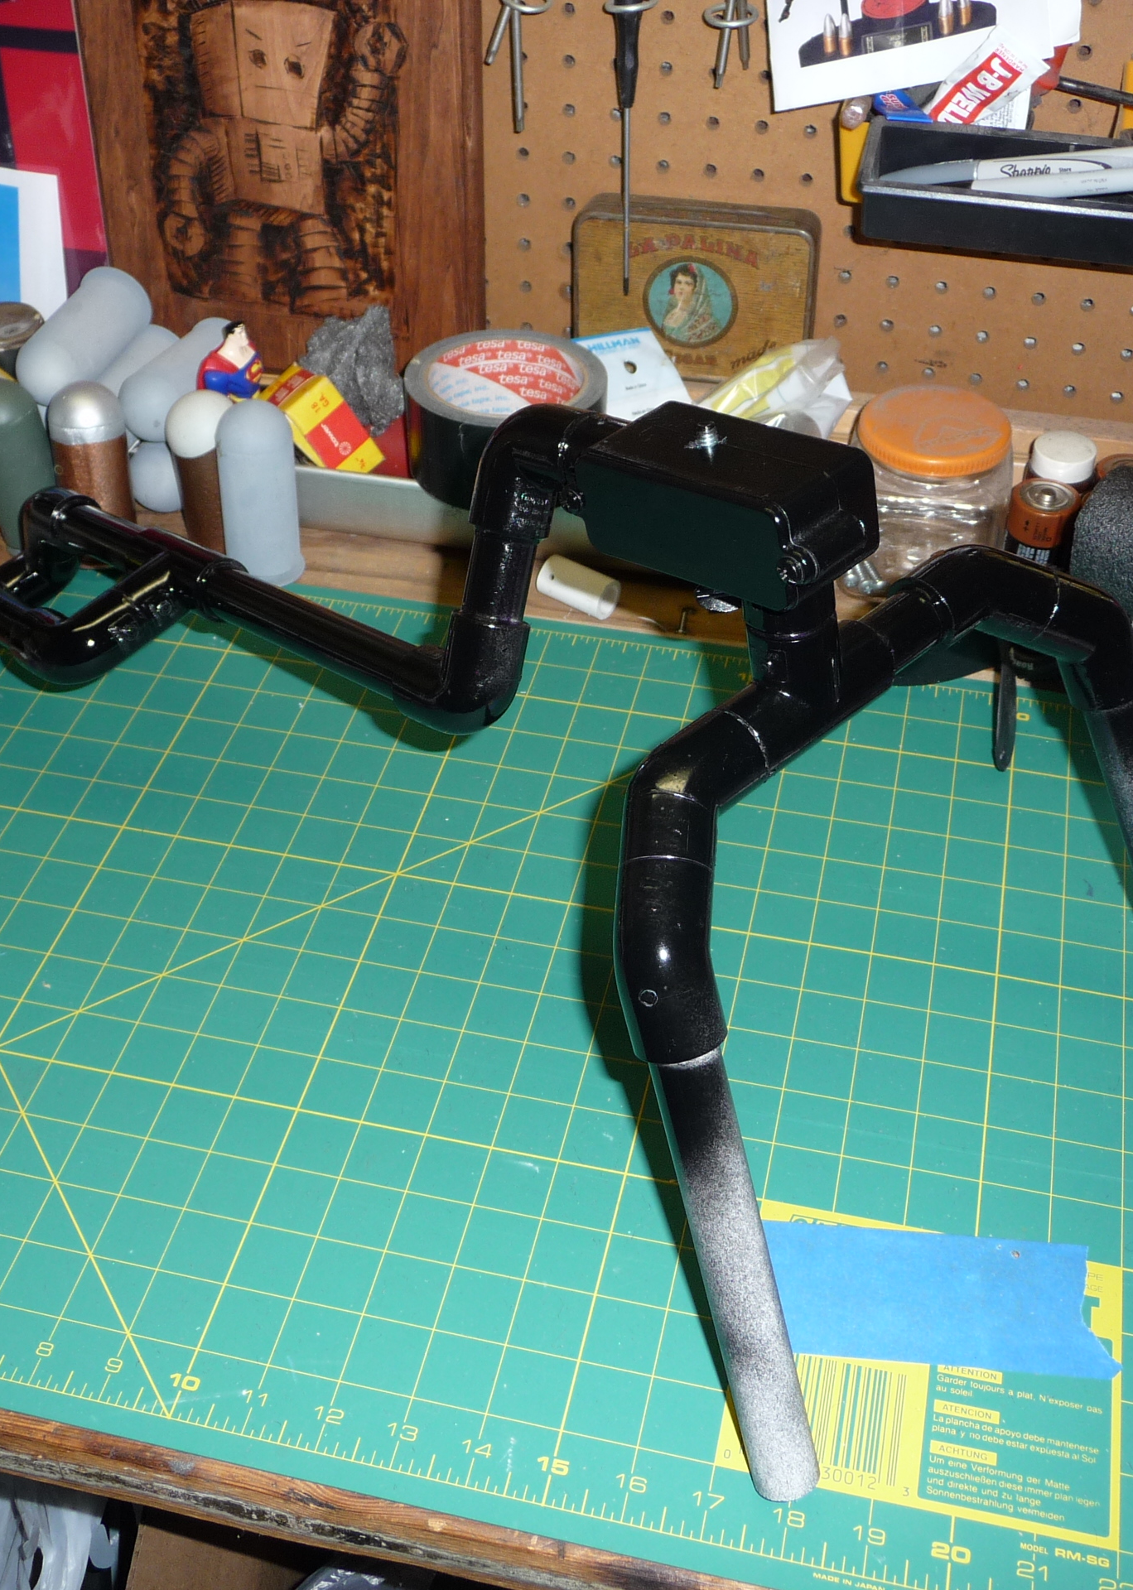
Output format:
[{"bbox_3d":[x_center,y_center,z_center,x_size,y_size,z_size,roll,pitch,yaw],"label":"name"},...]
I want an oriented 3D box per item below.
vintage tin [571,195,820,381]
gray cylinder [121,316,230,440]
[{"bbox_3d":[0.070,-0.272,0.937,0.131,0.093,0.024,9,45,10],"label":"vintage tin"},{"bbox_3d":[-0.211,-0.227,0.954,0.039,0.039,0.099,19,43,20],"label":"gray cylinder"}]

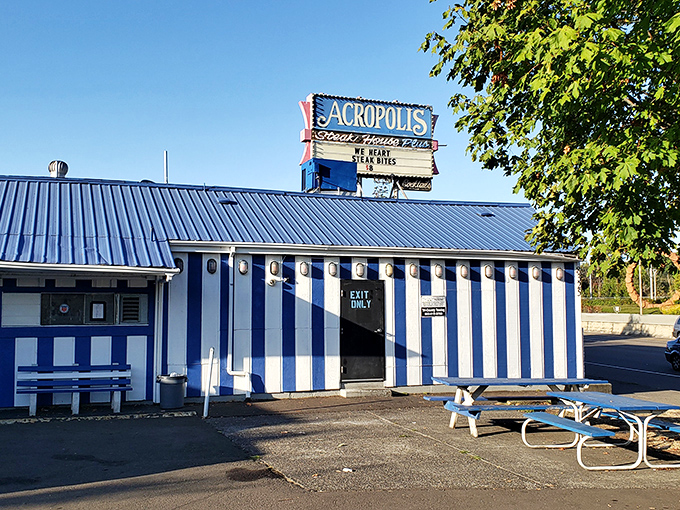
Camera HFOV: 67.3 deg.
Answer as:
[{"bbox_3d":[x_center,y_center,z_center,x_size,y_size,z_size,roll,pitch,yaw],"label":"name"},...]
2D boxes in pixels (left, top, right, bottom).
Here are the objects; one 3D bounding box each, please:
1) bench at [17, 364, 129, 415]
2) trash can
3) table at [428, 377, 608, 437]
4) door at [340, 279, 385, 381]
[{"bbox_3d":[-4.547,2.310,8.845,1.790,0.800,0.480,1,-5,-11],"label":"bench"},{"bbox_3d":[-3.048,2.479,9.330,0.520,0.570,0.520,1,-5,-15],"label":"trash can"},{"bbox_3d":[2.692,2.248,7.654,2.450,0.750,1.480,1,-5,-8],"label":"table"},{"bbox_3d":[0.487,1.561,10.665,0.950,2.070,0.090,1,-5,-15],"label":"door"}]

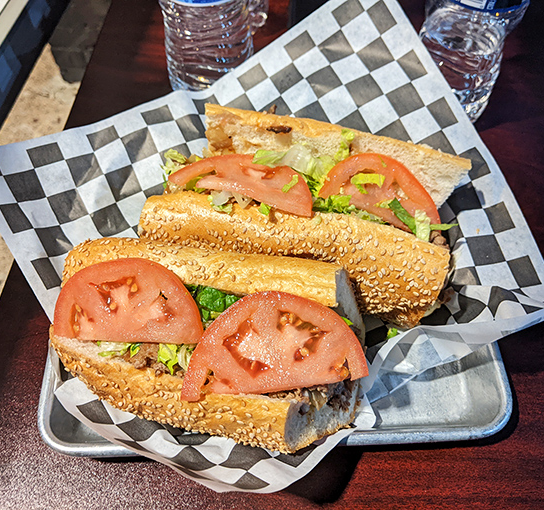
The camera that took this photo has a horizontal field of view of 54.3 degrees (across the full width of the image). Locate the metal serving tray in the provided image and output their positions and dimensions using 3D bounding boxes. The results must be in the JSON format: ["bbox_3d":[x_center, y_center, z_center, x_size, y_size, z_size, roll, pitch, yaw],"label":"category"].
[{"bbox_3d":[0.001,0.029,0.312,0.242,0.026,0.168,-2,58,-2],"label":"metal serving tray"}]

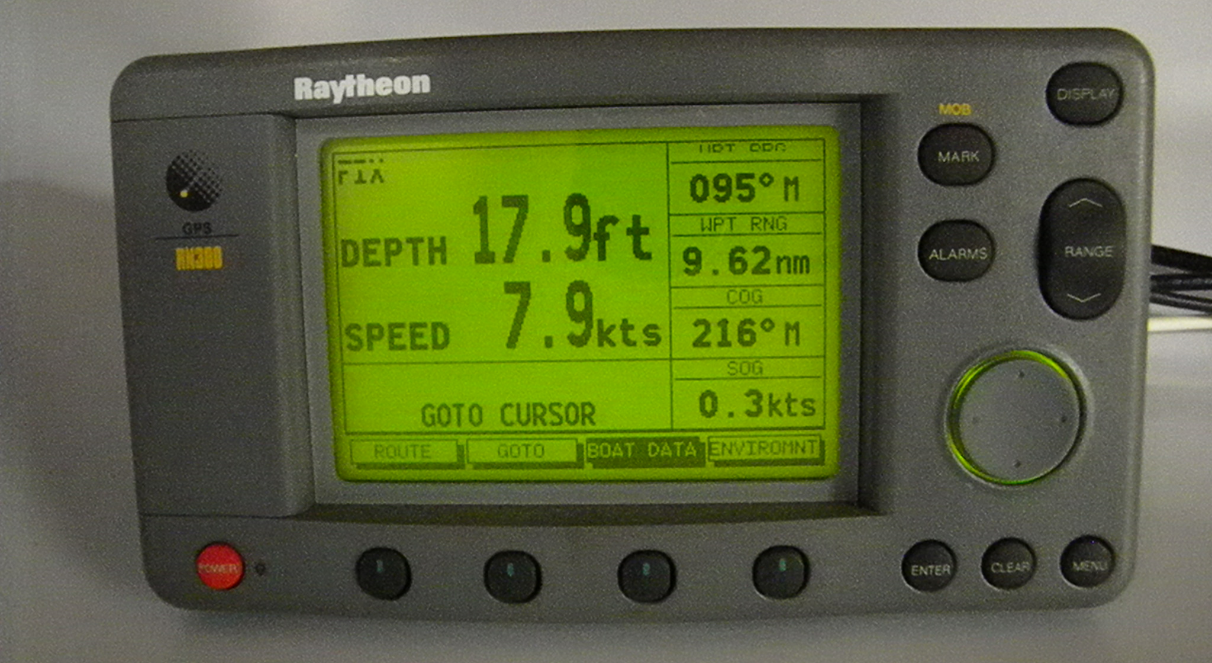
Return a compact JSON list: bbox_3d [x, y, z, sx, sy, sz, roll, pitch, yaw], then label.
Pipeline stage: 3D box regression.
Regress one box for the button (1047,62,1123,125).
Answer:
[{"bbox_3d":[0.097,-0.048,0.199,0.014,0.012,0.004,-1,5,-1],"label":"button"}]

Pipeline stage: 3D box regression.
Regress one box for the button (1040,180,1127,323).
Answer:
[{"bbox_3d":[0.098,-0.017,0.201,0.016,0.029,0.005,-1,5,-1],"label":"button"}]

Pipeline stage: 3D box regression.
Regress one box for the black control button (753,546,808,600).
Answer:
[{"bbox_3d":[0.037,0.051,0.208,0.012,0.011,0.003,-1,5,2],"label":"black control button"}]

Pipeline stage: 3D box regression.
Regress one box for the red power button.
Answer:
[{"bbox_3d":[-0.084,0.051,0.214,0.010,0.009,0.004,-1,6,3],"label":"red power button"}]

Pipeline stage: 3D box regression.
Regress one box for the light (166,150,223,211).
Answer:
[{"bbox_3d":[-0.087,-0.032,0.208,0.011,0.012,0.002,-1,6,3],"label":"light"}]

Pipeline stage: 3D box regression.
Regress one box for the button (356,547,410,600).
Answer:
[{"bbox_3d":[-0.048,0.052,0.212,0.011,0.011,0.004,-1,6,3],"label":"button"}]

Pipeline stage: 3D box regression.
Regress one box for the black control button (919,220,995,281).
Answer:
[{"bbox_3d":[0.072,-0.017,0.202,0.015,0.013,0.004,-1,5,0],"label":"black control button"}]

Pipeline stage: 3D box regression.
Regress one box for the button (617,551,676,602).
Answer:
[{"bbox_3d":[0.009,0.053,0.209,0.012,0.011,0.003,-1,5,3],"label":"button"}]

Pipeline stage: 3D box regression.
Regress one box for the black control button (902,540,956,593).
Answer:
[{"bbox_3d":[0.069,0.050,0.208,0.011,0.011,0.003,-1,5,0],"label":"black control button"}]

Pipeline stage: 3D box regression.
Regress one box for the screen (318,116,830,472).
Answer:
[{"bbox_3d":[-0.006,-0.005,0.217,0.112,0.076,0.004,-1,6,3],"label":"screen"}]

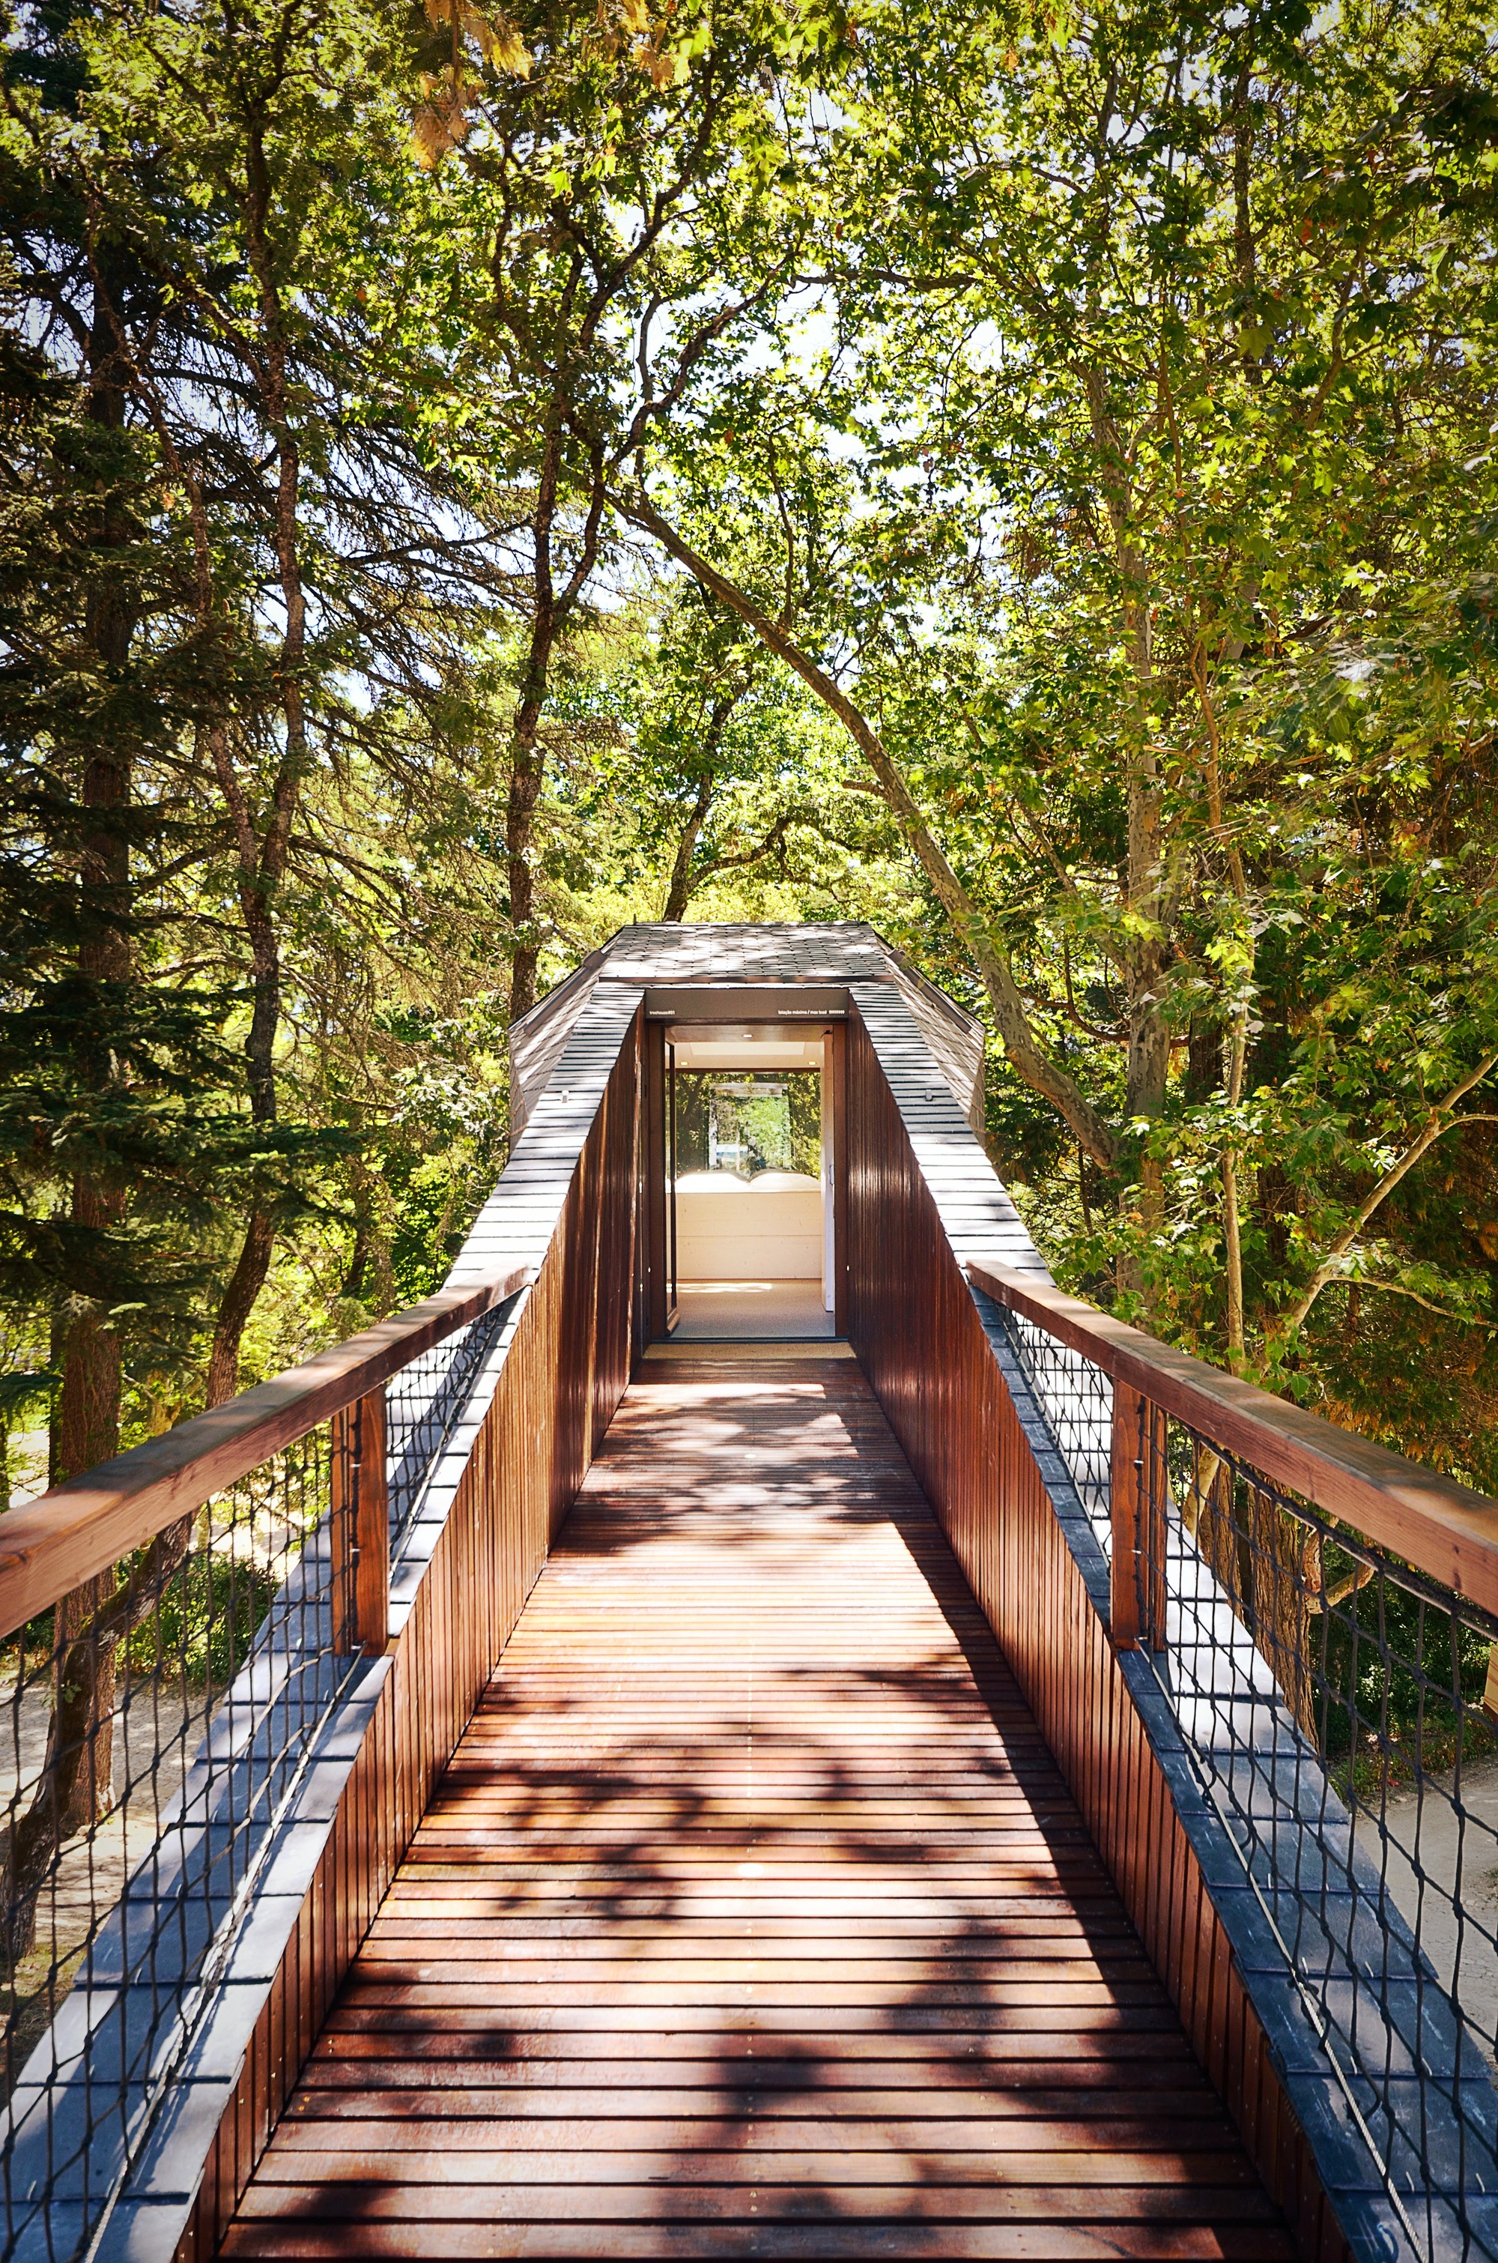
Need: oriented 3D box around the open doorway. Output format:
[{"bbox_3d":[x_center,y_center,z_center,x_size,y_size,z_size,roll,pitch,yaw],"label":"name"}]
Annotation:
[{"bbox_3d":[0.012,0.346,12.700,1.170,2.120,0.200,0,0,0],"label":"open doorway"}]

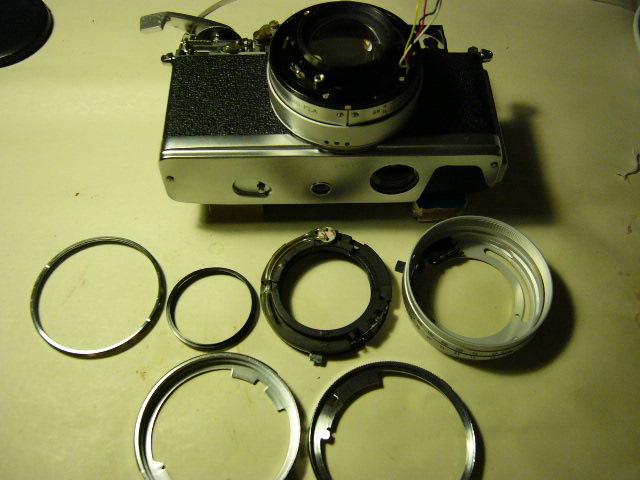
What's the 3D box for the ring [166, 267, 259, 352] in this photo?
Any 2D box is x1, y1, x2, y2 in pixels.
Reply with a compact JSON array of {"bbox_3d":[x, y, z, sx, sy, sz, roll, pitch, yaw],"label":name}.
[{"bbox_3d":[-0.047,0.030,0.283,0.039,0.004,0.039,-1,60,1],"label":"ring"}]

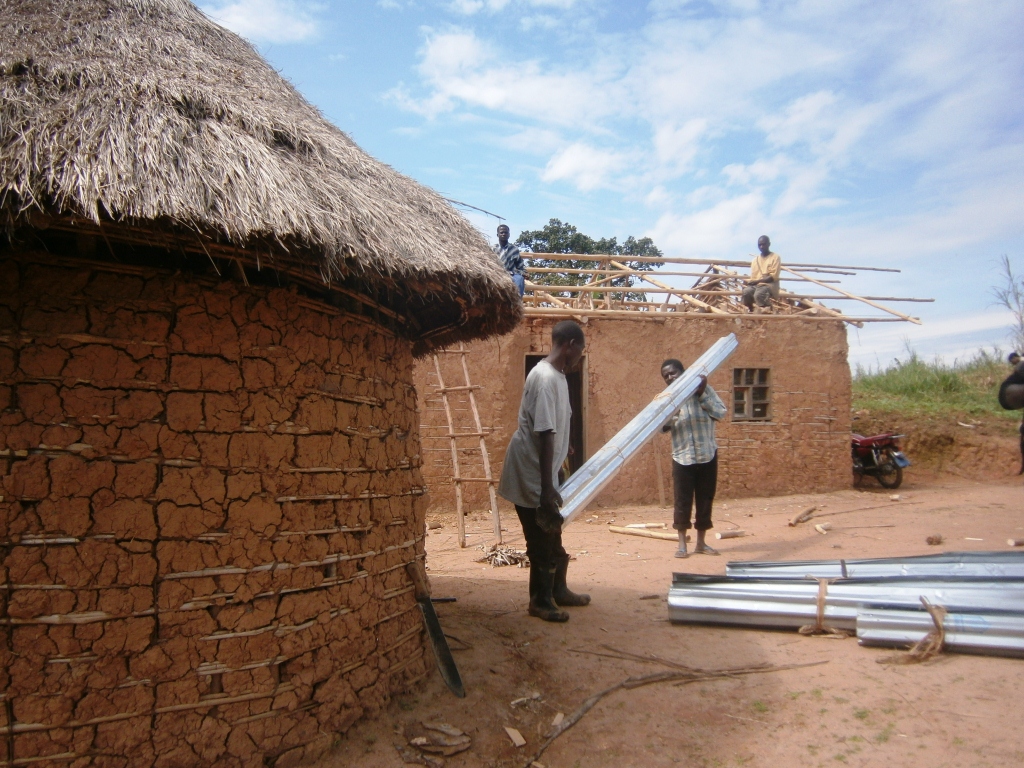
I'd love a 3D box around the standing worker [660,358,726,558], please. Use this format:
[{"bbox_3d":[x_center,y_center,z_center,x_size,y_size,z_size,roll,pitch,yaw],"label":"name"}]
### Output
[{"bbox_3d":[1.522,0.612,6.450,0.540,1.650,0.420,0,-4,10],"label":"standing worker"}]

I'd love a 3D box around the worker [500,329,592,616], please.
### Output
[{"bbox_3d":[0.186,0.492,4.400,0.520,1.660,0.500,1,-4,-5],"label":"worker"}]

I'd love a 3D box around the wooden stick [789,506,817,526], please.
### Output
[{"bbox_3d":[3.289,1.490,8.675,0.110,0.090,1.160,-2,-1,33],"label":"wooden stick"}]

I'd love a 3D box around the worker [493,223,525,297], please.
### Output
[{"bbox_3d":[-0.067,-1.568,10.350,0.500,1.140,0.600,1,-4,-5],"label":"worker"}]

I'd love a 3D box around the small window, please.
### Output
[{"bbox_3d":[3.399,0.149,10.900,0.580,0.740,0.100,1,-4,-11],"label":"small window"}]

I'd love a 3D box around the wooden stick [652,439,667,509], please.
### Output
[{"bbox_3d":[1.993,1.144,10.400,0.070,1.040,0.050,-2,-11,-11],"label":"wooden stick"}]

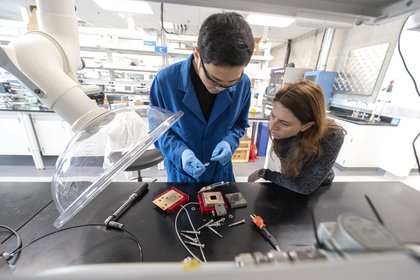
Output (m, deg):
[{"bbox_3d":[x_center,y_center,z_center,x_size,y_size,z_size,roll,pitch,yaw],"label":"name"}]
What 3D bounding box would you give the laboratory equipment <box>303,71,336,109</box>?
[{"bbox_3d":[2.552,-1.162,3.894,0.440,0.810,0.460,1,19,-5],"label":"laboratory equipment"}]

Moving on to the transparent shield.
[{"bbox_3d":[-0.333,0.008,0.557,0.500,0.180,0.500,-47,14,-23],"label":"transparent shield"}]

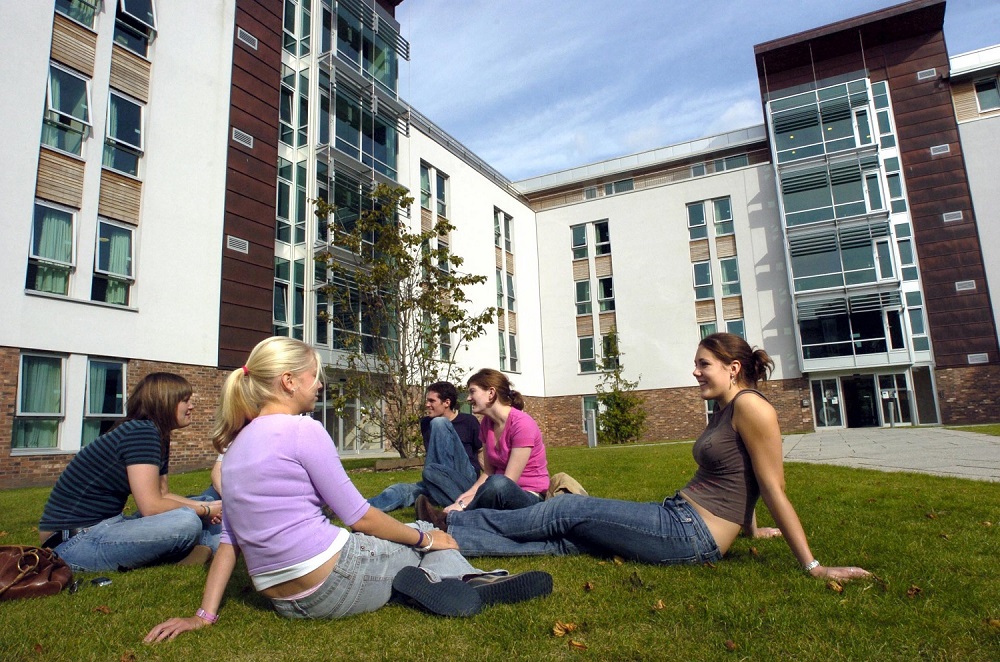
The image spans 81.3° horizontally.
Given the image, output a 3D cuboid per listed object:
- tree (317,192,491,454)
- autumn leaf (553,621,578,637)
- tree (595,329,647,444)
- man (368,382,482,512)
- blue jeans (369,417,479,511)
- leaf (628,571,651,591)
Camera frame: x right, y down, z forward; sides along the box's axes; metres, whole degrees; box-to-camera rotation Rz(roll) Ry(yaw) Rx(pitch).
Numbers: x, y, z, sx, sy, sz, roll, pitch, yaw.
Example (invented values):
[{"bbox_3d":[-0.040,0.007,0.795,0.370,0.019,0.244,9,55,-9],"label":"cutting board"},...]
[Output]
[{"bbox_3d":[-1.792,-0.281,10.768,3.250,5.200,3.200,-2,-10,0],"label":"tree"},{"bbox_3d":[0.161,0.731,1.430,0.065,0.030,0.050,-2,-10,0],"label":"autumn leaf"},{"bbox_3d":[5.061,2.310,24.741,2.150,4.900,2.150,-2,-10,0],"label":"tree"},{"bbox_3d":[-0.512,0.761,3.930,0.880,0.870,0.600,6,-13,-37],"label":"man"},{"bbox_3d":[-0.516,0.873,3.876,0.820,0.600,0.550,6,-13,-37],"label":"blue jeans"},{"bbox_3d":[0.433,0.780,1.820,0.060,0.040,0.055,-2,-10,0],"label":"leaf"}]

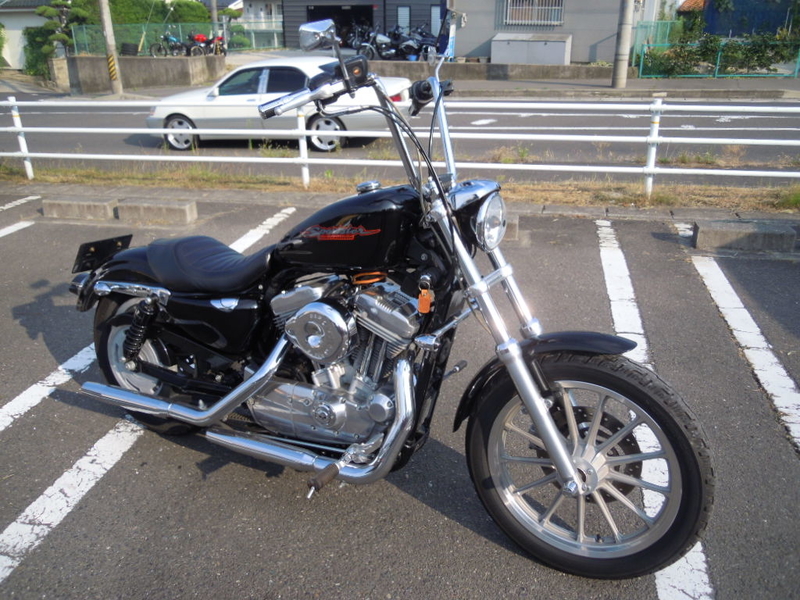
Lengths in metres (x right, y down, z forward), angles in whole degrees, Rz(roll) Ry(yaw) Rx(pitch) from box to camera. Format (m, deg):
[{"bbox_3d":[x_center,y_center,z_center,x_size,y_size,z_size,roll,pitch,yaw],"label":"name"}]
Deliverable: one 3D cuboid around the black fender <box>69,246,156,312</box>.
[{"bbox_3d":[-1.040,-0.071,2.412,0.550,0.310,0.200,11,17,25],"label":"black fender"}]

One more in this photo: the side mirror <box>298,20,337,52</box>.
[{"bbox_3d":[-0.178,-0.589,1.446,0.040,0.075,0.110,23,33,37],"label":"side mirror"}]

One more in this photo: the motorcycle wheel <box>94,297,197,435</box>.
[{"bbox_3d":[-0.889,0.200,2.400,0.645,0.645,0.150,11,17,25],"label":"motorcycle wheel"}]

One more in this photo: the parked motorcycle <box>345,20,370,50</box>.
[{"bbox_3d":[-1.764,-11.241,27.500,0.800,1.150,2.100,10,25,26],"label":"parked motorcycle"}]

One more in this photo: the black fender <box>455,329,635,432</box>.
[{"bbox_3d":[0.383,0.249,1.774,0.475,0.385,0.140,12,18,26],"label":"black fender"}]

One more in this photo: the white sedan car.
[{"bbox_3d":[-2.270,-3.645,12.020,4.780,1.440,1.760,4,24,11],"label":"white sedan car"}]

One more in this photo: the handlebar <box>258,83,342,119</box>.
[{"bbox_3d":[-0.222,-0.472,1.523,0.225,0.065,0.090,-26,32,-23],"label":"handlebar"}]

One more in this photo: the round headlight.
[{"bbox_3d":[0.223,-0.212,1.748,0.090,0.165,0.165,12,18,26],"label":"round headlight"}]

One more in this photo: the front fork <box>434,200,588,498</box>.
[{"bbox_3d":[0.312,0.101,1.744,0.100,0.851,0.250,-25,0,31],"label":"front fork"}]

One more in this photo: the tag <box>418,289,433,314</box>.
[{"bbox_3d":[0.068,0.004,1.757,0.035,0.070,0.008,5,23,14],"label":"tag"}]

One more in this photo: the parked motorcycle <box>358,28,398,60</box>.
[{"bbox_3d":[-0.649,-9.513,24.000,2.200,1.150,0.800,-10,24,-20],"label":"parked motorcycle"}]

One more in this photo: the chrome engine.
[{"bbox_3d":[-0.162,0.160,2.015,0.550,0.500,0.400,11,16,23],"label":"chrome engine"}]

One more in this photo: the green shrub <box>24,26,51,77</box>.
[{"bbox_3d":[-13.613,-9.332,24.300,1.100,1.850,1.050,-13,26,-25],"label":"green shrub"}]

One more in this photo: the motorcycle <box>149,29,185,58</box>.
[{"bbox_3d":[-8.656,-9.632,24.300,1.950,1.080,0.720,-19,28,-36],"label":"motorcycle"}]

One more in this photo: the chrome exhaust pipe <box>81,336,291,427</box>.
[{"bbox_3d":[-0.693,0.212,2.039,0.870,0.360,0.120,11,16,23],"label":"chrome exhaust pipe"}]

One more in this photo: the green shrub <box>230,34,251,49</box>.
[{"bbox_3d":[-7.565,-12.184,30.500,1.050,0.700,1.000,-6,24,-11],"label":"green shrub"}]

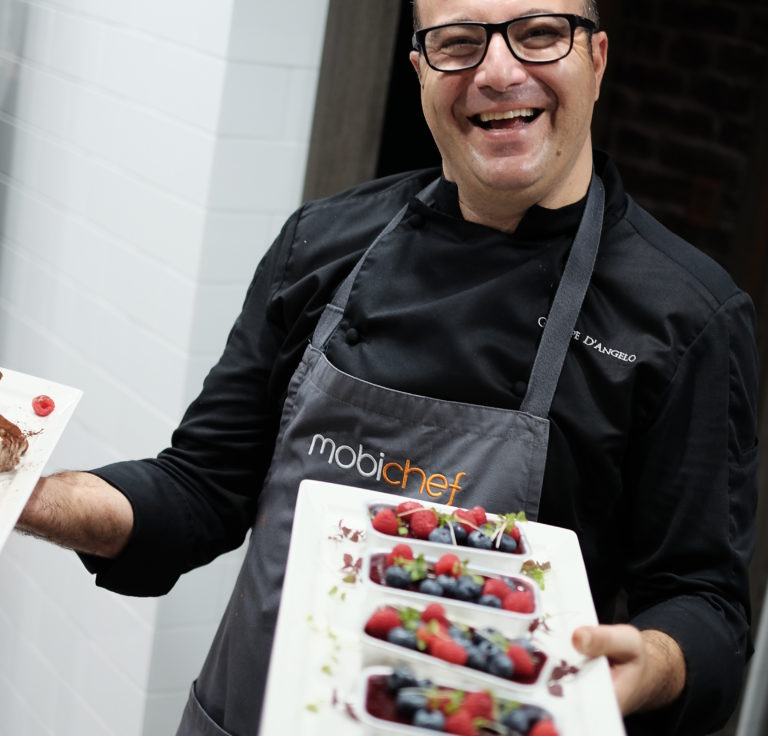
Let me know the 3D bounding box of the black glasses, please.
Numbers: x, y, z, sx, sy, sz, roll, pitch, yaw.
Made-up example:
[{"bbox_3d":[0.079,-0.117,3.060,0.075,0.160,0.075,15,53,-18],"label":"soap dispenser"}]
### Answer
[{"bbox_3d":[0.108,-0.286,1.509,0.143,0.046,0.145,-6,8,9],"label":"black glasses"}]

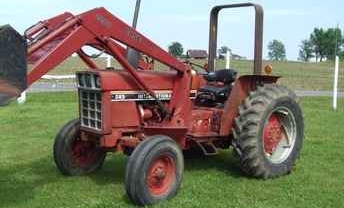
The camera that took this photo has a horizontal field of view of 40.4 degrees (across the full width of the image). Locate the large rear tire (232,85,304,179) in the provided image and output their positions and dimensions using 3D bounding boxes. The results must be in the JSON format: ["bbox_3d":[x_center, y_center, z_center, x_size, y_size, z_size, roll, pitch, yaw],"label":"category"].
[{"bbox_3d":[1.390,0.417,6.578,1.325,1.312,0.400,-3,7,-42],"label":"large rear tire"}]

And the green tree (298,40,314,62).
[{"bbox_3d":[48.860,-19.289,170.000,5.641,8.007,5.641,2,6,0],"label":"green tree"}]

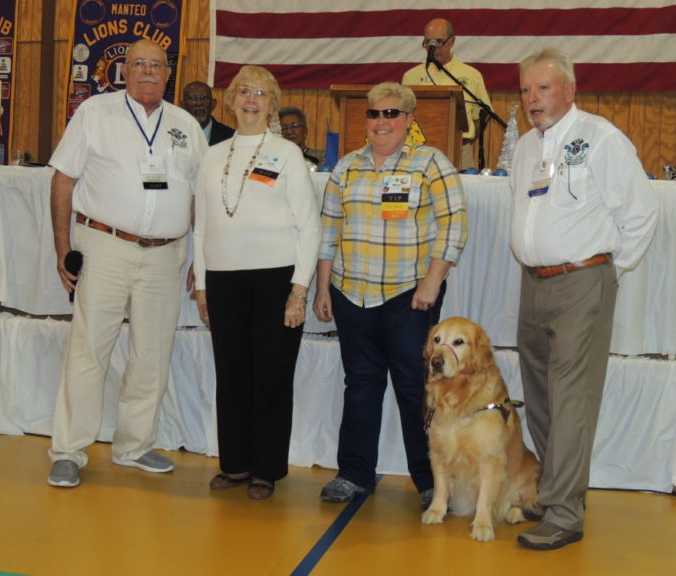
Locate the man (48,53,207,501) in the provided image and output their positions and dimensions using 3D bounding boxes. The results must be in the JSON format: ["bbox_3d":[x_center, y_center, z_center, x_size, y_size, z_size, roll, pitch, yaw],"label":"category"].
[{"bbox_3d":[-0.903,-0.116,3.976,0.630,1.770,0.460,1,4,-24],"label":"man"}]

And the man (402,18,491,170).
[{"bbox_3d":[0.625,-0.716,5.600,0.550,1.740,0.450,3,4,12],"label":"man"}]

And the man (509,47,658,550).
[{"bbox_3d":[0.848,0.019,3.388,0.540,1.700,0.480,5,5,42],"label":"man"}]

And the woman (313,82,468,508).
[{"bbox_3d":[0.216,0.012,3.777,0.580,1.620,0.400,3,4,17],"label":"woman"}]

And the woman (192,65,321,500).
[{"bbox_3d":[-0.334,-0.036,3.835,0.490,1.670,0.360,3,4,10],"label":"woman"}]

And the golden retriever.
[{"bbox_3d":[0.570,0.488,3.505,0.360,0.730,0.620,5,5,42],"label":"golden retriever"}]

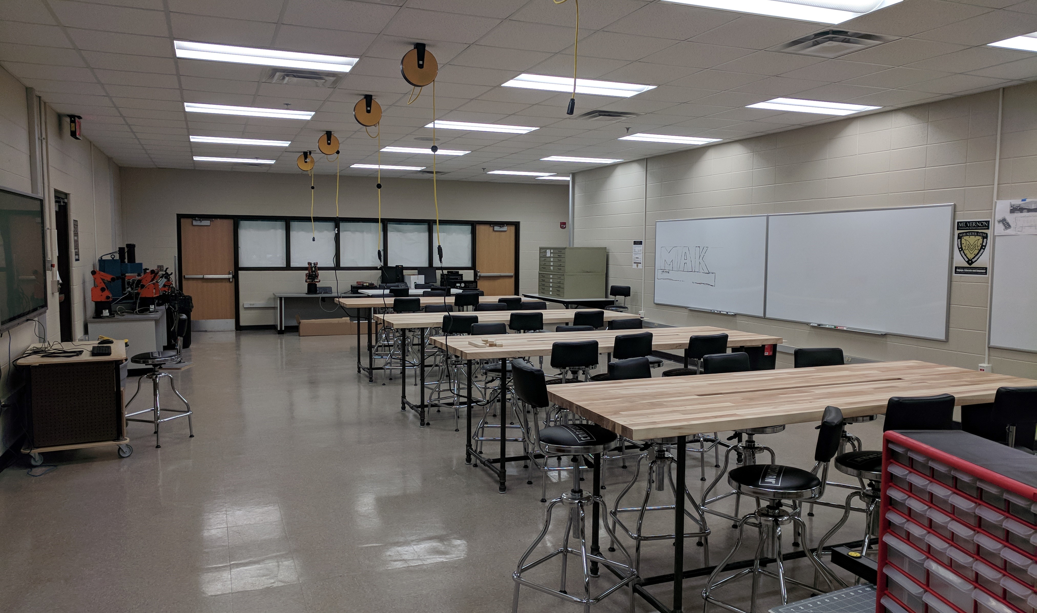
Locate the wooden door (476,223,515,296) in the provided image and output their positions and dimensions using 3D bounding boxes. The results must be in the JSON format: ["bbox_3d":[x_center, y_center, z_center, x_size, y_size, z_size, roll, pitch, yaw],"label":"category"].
[{"bbox_3d":[-0.482,-0.693,16.382,0.890,2.060,0.050,-1,5,-22],"label":"wooden door"}]

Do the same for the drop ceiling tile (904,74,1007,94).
[{"bbox_3d":[3.500,-1.785,6.262,0.600,0.020,0.600,-1,5,-21],"label":"drop ceiling tile"}]

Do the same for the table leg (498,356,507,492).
[{"bbox_3d":[-0.102,0.773,5.097,0.046,0.900,0.046,-1,5,-22],"label":"table leg"}]

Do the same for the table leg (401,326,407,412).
[{"bbox_3d":[-1.098,0.571,7.447,0.050,0.868,0.050,-1,5,-22],"label":"table leg"}]

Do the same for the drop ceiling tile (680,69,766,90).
[{"bbox_3d":[1.576,-1.795,6.165,0.600,0.020,0.600,-1,5,-22],"label":"drop ceiling tile"}]

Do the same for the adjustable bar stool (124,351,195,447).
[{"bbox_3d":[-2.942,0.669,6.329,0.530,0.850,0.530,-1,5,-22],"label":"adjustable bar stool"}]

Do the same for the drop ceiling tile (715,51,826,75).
[{"bbox_3d":[1.799,-1.746,5.593,0.600,0.020,0.600,-1,5,-21],"label":"drop ceiling tile"}]

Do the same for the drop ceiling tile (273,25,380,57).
[{"bbox_3d":[-1.257,-1.728,5.028,0.603,0.024,0.603,-1,5,-22],"label":"drop ceiling tile"}]

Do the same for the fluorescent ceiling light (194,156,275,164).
[{"bbox_3d":[-4.467,-2.332,12.268,1.200,0.060,0.600,-1,5,-22],"label":"fluorescent ceiling light"}]

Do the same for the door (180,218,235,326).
[{"bbox_3d":[-5.684,-0.570,14.313,0.910,2.060,0.050,-1,5,-22],"label":"door"}]

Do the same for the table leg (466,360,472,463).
[{"bbox_3d":[-0.367,0.719,5.769,0.046,0.900,0.046,0,4,0],"label":"table leg"}]

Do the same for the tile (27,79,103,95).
[{"bbox_3d":[-3.848,-1.869,6.626,0.580,0.018,0.600,-1,5,-22],"label":"tile"}]

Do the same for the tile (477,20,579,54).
[{"bbox_3d":[0.101,-1.711,4.933,0.605,0.020,0.605,-1,5,-22],"label":"tile"}]

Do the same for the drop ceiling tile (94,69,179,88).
[{"bbox_3d":[-3.066,-1.836,6.282,0.600,0.018,0.600,-1,5,-22],"label":"drop ceiling tile"}]

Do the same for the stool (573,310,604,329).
[{"bbox_3d":[0.561,0.534,7.409,0.420,1.030,0.470,-1,5,-22],"label":"stool"}]

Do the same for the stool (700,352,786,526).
[{"bbox_3d":[1.264,0.788,4.262,0.500,1.025,0.520,-2,5,-25],"label":"stool"}]

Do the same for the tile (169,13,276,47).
[{"bbox_3d":[-1.823,-1.714,4.803,0.603,0.024,0.603,-1,5,-22],"label":"tile"}]

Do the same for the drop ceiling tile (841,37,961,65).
[{"bbox_3d":[2.593,-1.717,5.260,0.600,0.020,0.600,-1,5,-22],"label":"drop ceiling tile"}]

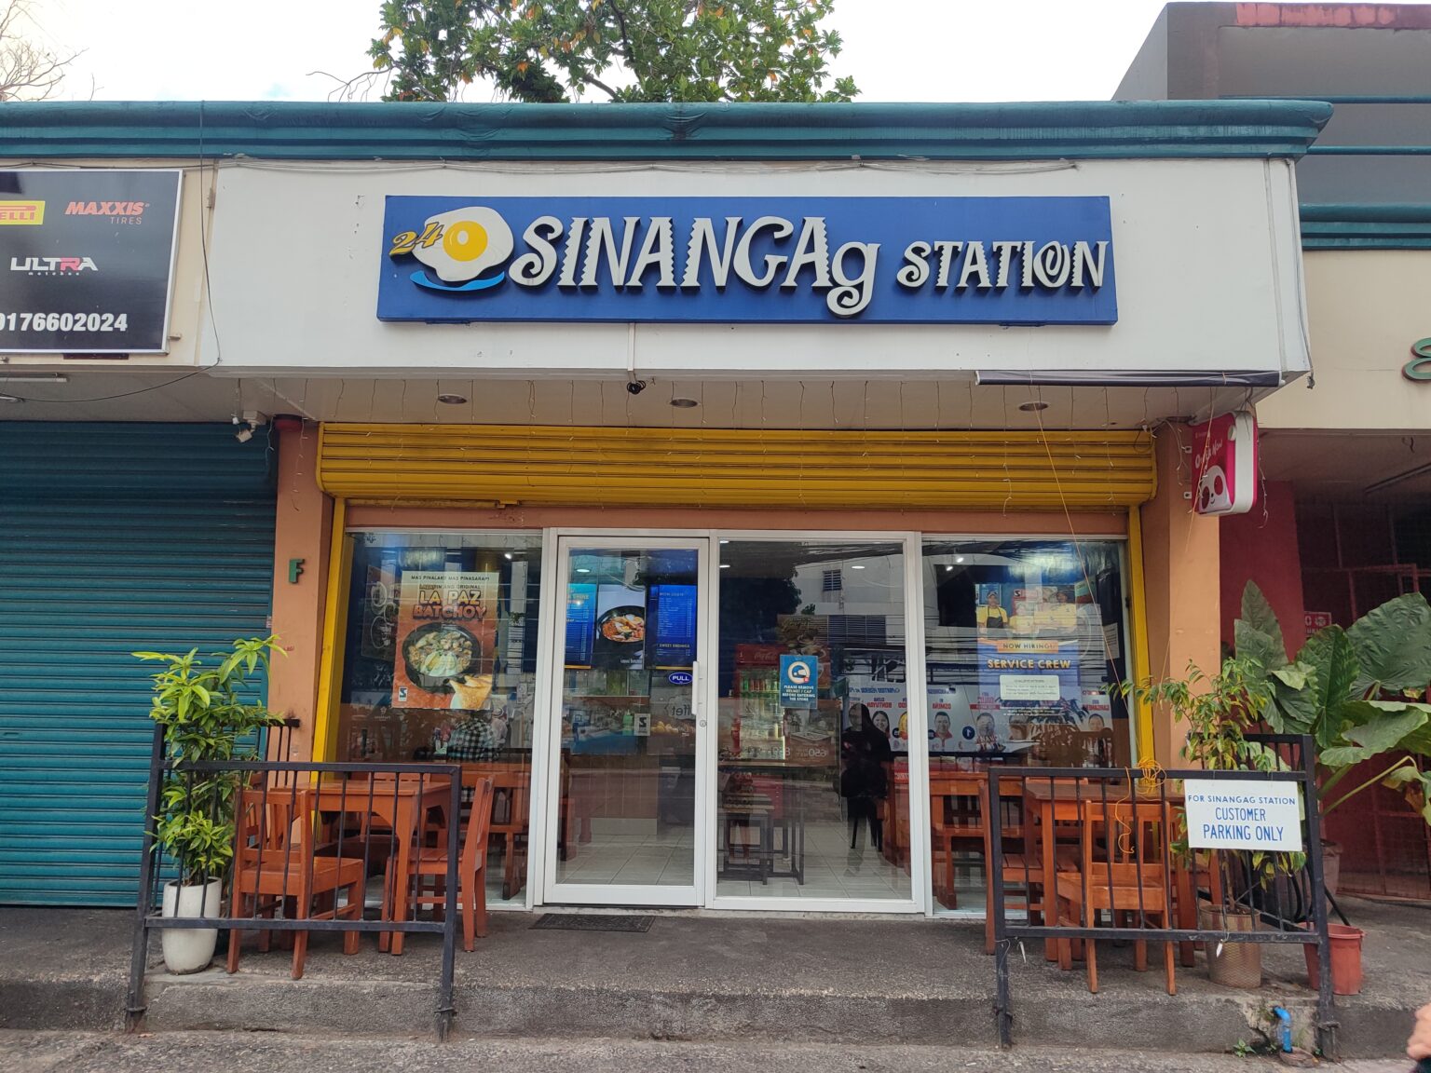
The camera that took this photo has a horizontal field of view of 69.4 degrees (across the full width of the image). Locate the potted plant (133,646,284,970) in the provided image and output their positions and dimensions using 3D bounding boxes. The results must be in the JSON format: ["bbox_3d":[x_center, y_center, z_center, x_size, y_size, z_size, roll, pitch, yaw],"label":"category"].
[{"bbox_3d":[-2.353,1.183,4.677,0.656,1.447,0.561,1,-10,1],"label":"potted plant"}]

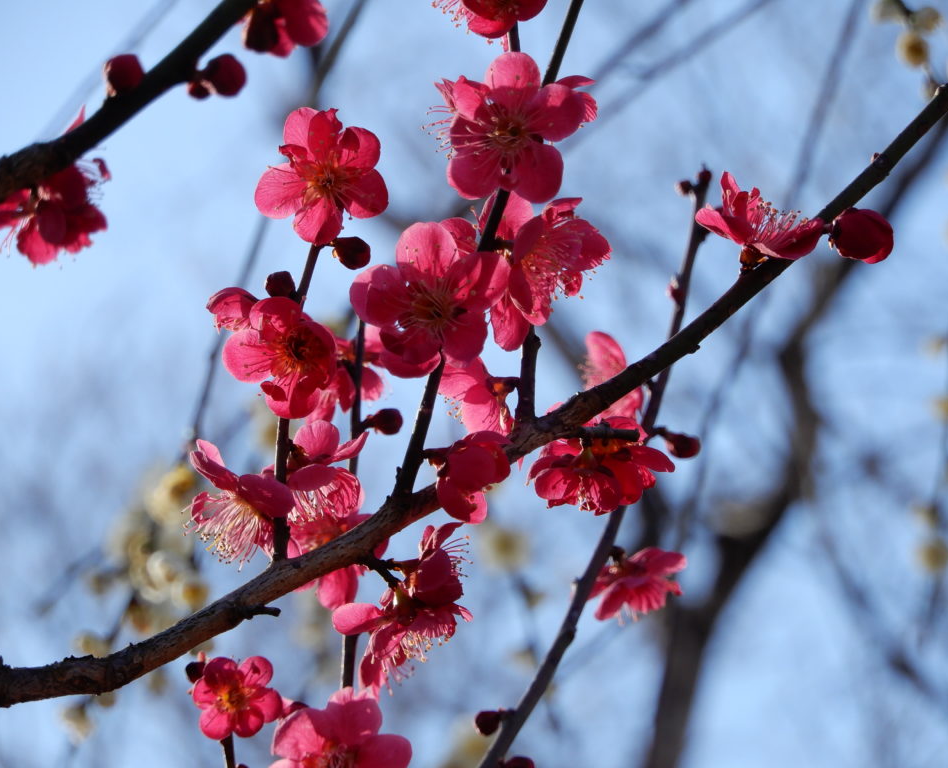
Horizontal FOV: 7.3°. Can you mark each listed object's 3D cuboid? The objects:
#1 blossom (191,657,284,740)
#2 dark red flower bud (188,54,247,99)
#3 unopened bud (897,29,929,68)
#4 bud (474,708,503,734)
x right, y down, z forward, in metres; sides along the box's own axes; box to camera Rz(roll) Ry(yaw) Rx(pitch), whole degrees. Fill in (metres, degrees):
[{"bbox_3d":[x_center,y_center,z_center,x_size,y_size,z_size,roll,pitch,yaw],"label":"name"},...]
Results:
[{"bbox_3d":[-0.046,0.060,1.420,0.017,0.017,0.008,0,3,0],"label":"blossom"},{"bbox_3d":[-0.045,-0.054,1.310,0.010,0.008,0.008,6,-13,15],"label":"dark red flower bud"},{"bbox_3d":[0.116,-0.088,1.950,0.007,0.008,0.007,7,-49,-24],"label":"unopened bud"},{"bbox_3d":[0.003,0.063,1.370,0.006,0.005,0.005,-13,-10,-22],"label":"bud"}]

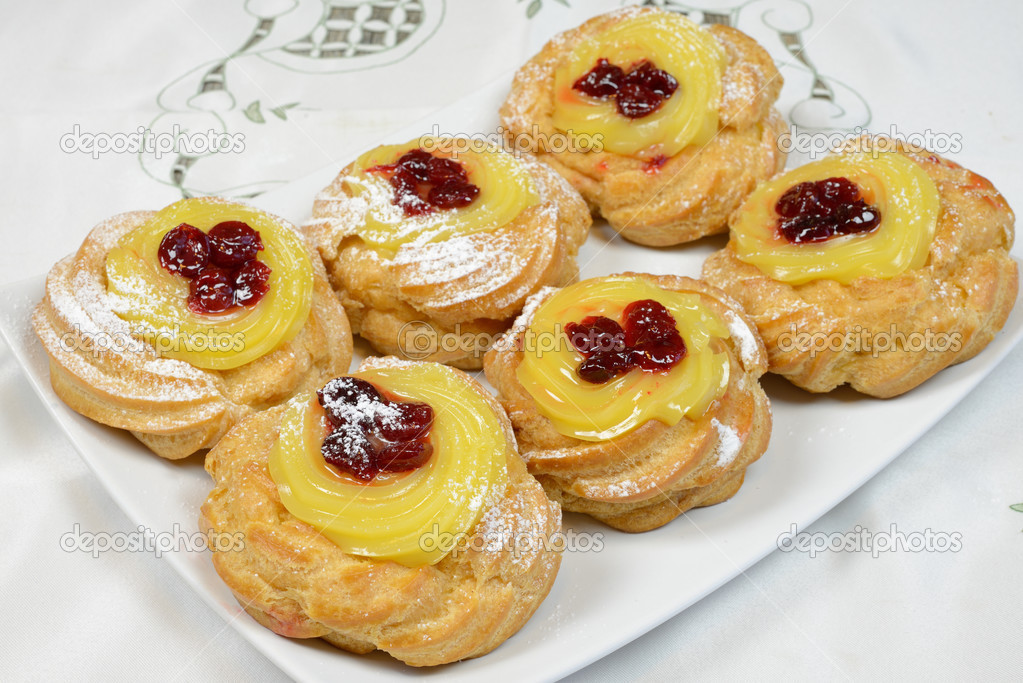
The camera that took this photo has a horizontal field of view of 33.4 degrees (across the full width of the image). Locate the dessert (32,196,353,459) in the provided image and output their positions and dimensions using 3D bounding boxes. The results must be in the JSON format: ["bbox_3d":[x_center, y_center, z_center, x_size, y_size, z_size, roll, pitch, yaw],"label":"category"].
[{"bbox_3d":[-0.093,-0.006,0.501,0.092,0.041,0.092,0,47,0],"label":"dessert"}]

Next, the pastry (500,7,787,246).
[{"bbox_3d":[0.043,-0.072,0.559,0.093,0.048,0.093,0,47,0],"label":"pastry"}]

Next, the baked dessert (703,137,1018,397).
[{"bbox_3d":[0.105,-0.024,0.517,0.094,0.043,0.094,0,47,0],"label":"baked dessert"}]

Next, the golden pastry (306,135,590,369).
[{"bbox_3d":[-0.019,-0.029,0.522,0.087,0.042,0.087,0,47,0],"label":"golden pastry"}]

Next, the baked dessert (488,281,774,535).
[{"bbox_3d":[0.032,0.016,0.479,0.080,0.043,0.080,0,47,0],"label":"baked dessert"}]

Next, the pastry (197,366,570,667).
[{"bbox_3d":[-0.034,0.043,0.455,0.096,0.040,0.096,0,47,0],"label":"pastry"}]

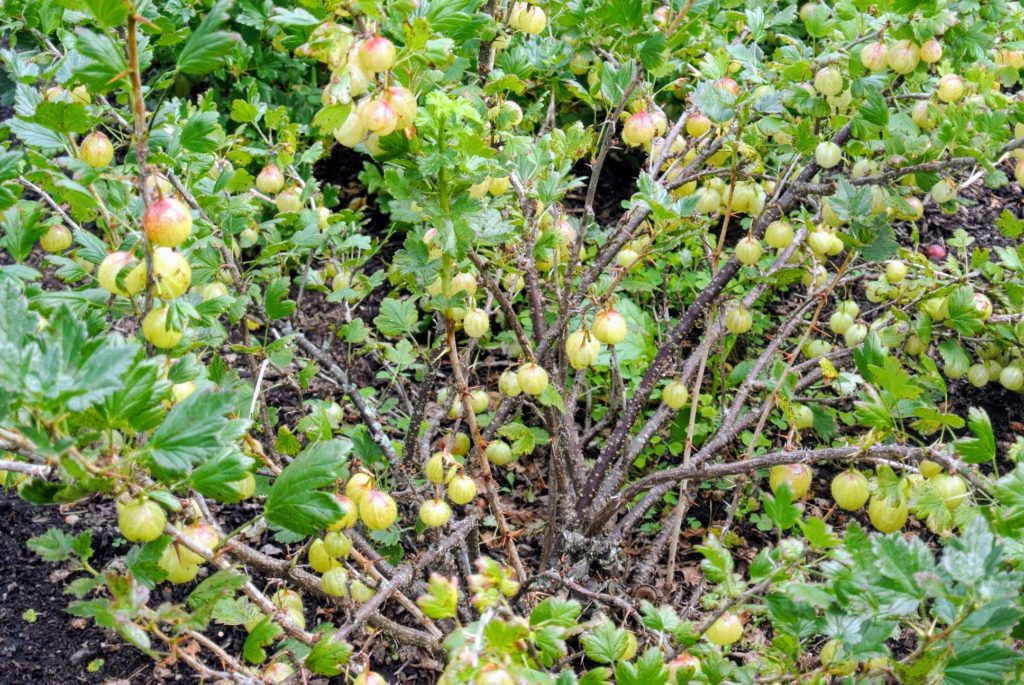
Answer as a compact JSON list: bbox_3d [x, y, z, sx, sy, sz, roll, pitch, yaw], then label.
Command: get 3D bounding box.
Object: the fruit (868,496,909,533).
[{"bbox_3d":[0.189,0.085,1.160,0.020,0.021,0.020,0,24,0],"label":"fruit"}]

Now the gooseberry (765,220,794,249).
[{"bbox_3d":[0.191,-0.077,1.650,0.021,0.020,0.021,0,28,0],"label":"gooseberry"}]

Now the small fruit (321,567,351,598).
[{"bbox_3d":[-0.112,0.151,1.460,0.018,0.019,0.018,0,28,0],"label":"small fruit"}]

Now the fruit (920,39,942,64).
[{"bbox_3d":[0.280,-0.195,1.540,0.015,0.016,0.015,0,24,0],"label":"fruit"}]

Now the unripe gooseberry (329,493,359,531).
[{"bbox_3d":[-0.100,0.101,1.360,0.019,0.021,0.019,0,28,0],"label":"unripe gooseberry"}]

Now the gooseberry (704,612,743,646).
[{"bbox_3d":[0.112,0.151,1.220,0.020,0.020,0.020,0,24,0],"label":"gooseberry"}]

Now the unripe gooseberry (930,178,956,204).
[{"bbox_3d":[0.308,-0.108,1.650,0.018,0.018,0.018,0,25,0],"label":"unripe gooseberry"}]

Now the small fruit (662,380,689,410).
[{"bbox_3d":[0.106,0.034,1.500,0.016,0.018,0.016,0,24,0],"label":"small fruit"}]

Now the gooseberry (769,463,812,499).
[{"bbox_3d":[0.155,0.076,1.280,0.023,0.022,0.023,0,25,0],"label":"gooseberry"}]

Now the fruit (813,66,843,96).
[{"bbox_3d":[0.201,-0.166,1.470,0.018,0.018,0.018,0,24,0],"label":"fruit"}]

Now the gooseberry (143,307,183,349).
[{"bbox_3d":[-0.173,-0.007,1.140,0.019,0.021,0.019,0,24,0],"label":"gooseberry"}]

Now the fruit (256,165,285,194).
[{"bbox_3d":[-0.170,-0.115,1.620,0.020,0.020,0.020,0,25,0],"label":"fruit"}]

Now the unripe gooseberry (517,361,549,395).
[{"bbox_3d":[0.013,0.023,1.470,0.020,0.020,0.020,0,25,0],"label":"unripe gooseberry"}]

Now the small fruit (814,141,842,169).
[{"bbox_3d":[0.208,-0.124,1.520,0.018,0.018,0.018,0,24,0],"label":"small fruit"}]

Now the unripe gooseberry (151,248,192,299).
[{"bbox_3d":[-0.166,-0.034,1.120,0.020,0.023,0.020,0,24,0],"label":"unripe gooseberry"}]

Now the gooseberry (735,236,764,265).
[{"bbox_3d":[0.168,-0.065,1.640,0.019,0.020,0.019,0,28,0],"label":"gooseberry"}]

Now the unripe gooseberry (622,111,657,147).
[{"bbox_3d":[0.087,-0.147,1.580,0.023,0.024,0.023,0,28,0],"label":"unripe gooseberry"}]

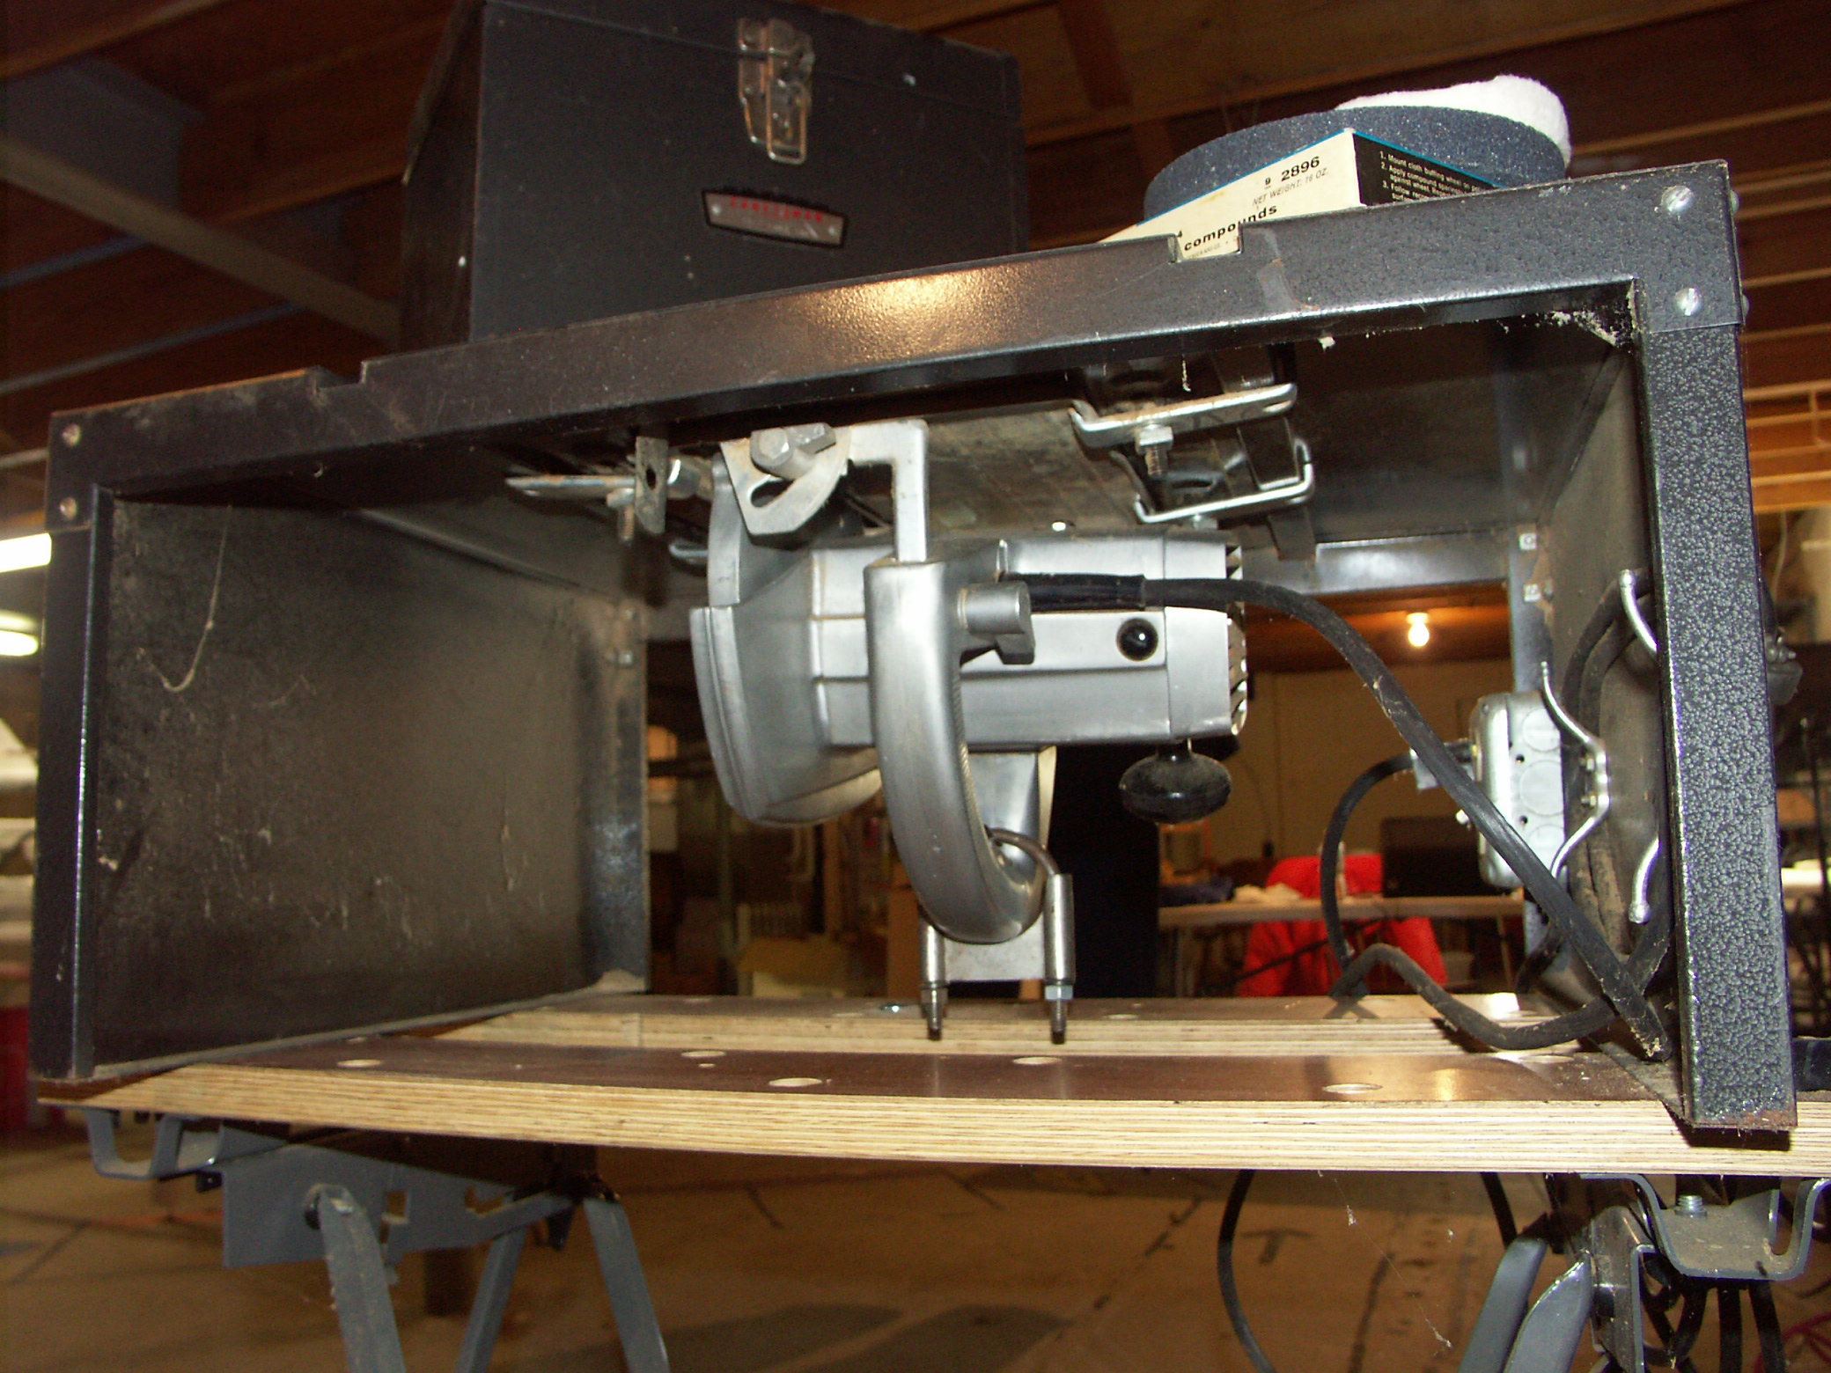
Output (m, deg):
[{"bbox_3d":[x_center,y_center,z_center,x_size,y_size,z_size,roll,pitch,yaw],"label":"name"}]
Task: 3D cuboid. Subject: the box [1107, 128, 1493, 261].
[{"bbox_3d":[0.142,-0.155,0.551,0.094,0.029,0.126,3,-7,-35],"label":"box"}]

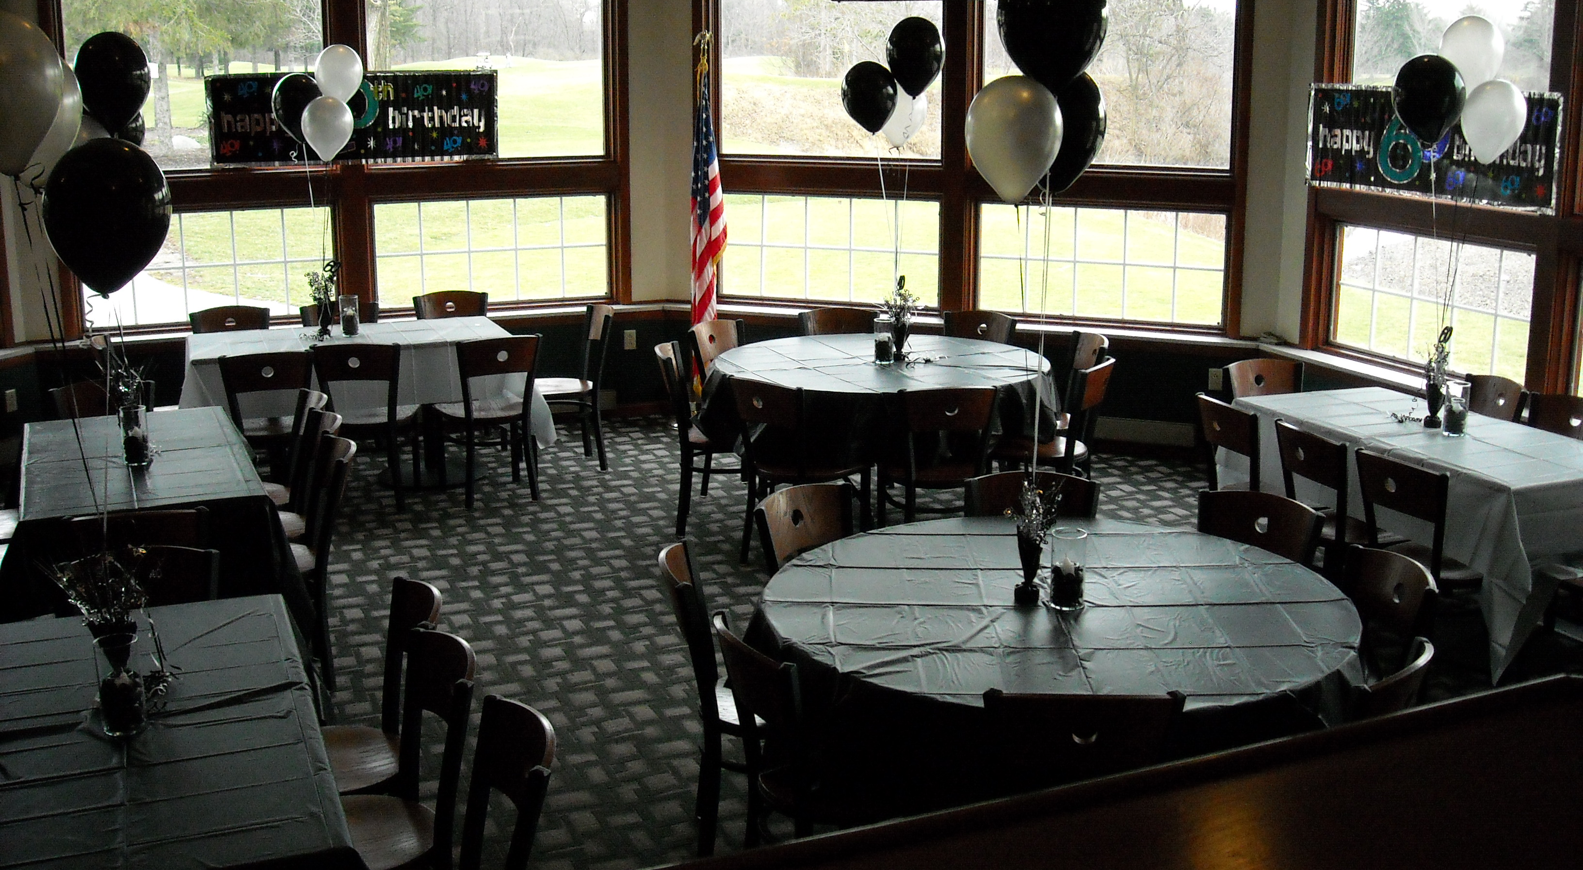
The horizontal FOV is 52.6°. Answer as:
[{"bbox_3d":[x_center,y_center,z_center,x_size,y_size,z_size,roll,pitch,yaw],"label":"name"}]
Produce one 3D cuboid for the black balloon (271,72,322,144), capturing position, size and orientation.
[{"bbox_3d":[-2.346,-1.550,7.600,0.255,0.335,0.255,0,13,0],"label":"black balloon"}]

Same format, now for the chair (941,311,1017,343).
[{"bbox_3d":[0.891,-0.199,8.456,0.430,0.830,0.490,9,15,33],"label":"chair"}]

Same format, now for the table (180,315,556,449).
[{"bbox_3d":[-2.221,-0.141,8.244,1.676,0.754,0.818,-5,14,-21],"label":"table"}]

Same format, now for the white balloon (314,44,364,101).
[{"bbox_3d":[-2.245,-1.784,7.950,0.250,0.315,0.250,0,13,0],"label":"white balloon"}]

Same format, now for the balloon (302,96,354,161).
[{"bbox_3d":[-2.357,-1.560,8.122,0.270,0.345,0.270,0,13,0],"label":"balloon"}]

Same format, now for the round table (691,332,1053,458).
[{"bbox_3d":[0.434,0.011,7.664,1.569,0.750,1.569,0,14,0],"label":"round table"}]

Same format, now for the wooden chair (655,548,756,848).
[{"bbox_3d":[-0.072,0.727,4.284,0.490,0.830,0.420,1,13,4],"label":"wooden chair"}]

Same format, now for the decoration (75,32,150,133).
[{"bbox_3d":[-2.326,-1.209,5.489,0.275,0.345,0.275,-6,14,-23],"label":"decoration"}]

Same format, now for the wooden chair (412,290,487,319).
[{"bbox_3d":[-1.885,-0.374,9.061,0.439,0.838,0.493,-4,14,-18],"label":"wooden chair"}]

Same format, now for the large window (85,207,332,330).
[{"bbox_3d":[-3.224,-0.935,8.863,1.393,0.622,0.089,-5,14,-21],"label":"large window"}]

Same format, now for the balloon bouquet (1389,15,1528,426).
[{"bbox_3d":[2.430,-0.778,5.932,0.530,1.580,0.450,6,14,22],"label":"balloon bouquet"}]

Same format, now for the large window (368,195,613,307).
[{"bbox_3d":[-1.750,-1.084,9.436,1.372,0.615,0.089,-5,14,-21],"label":"large window"}]

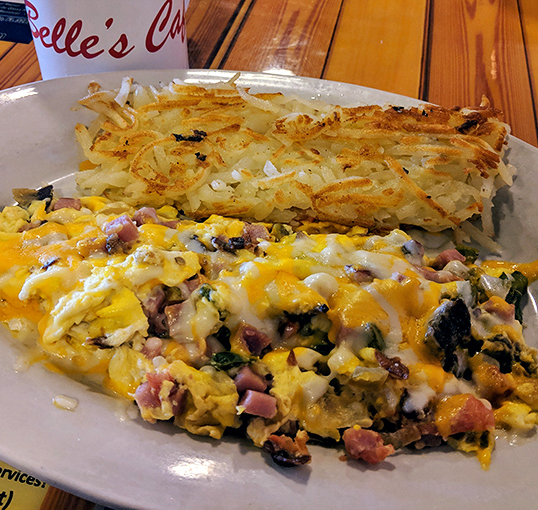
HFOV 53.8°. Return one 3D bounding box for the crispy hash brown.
[{"bbox_3d":[0.011,-0.050,0.244,0.178,0.034,0.060,4,49,0],"label":"crispy hash brown"}]

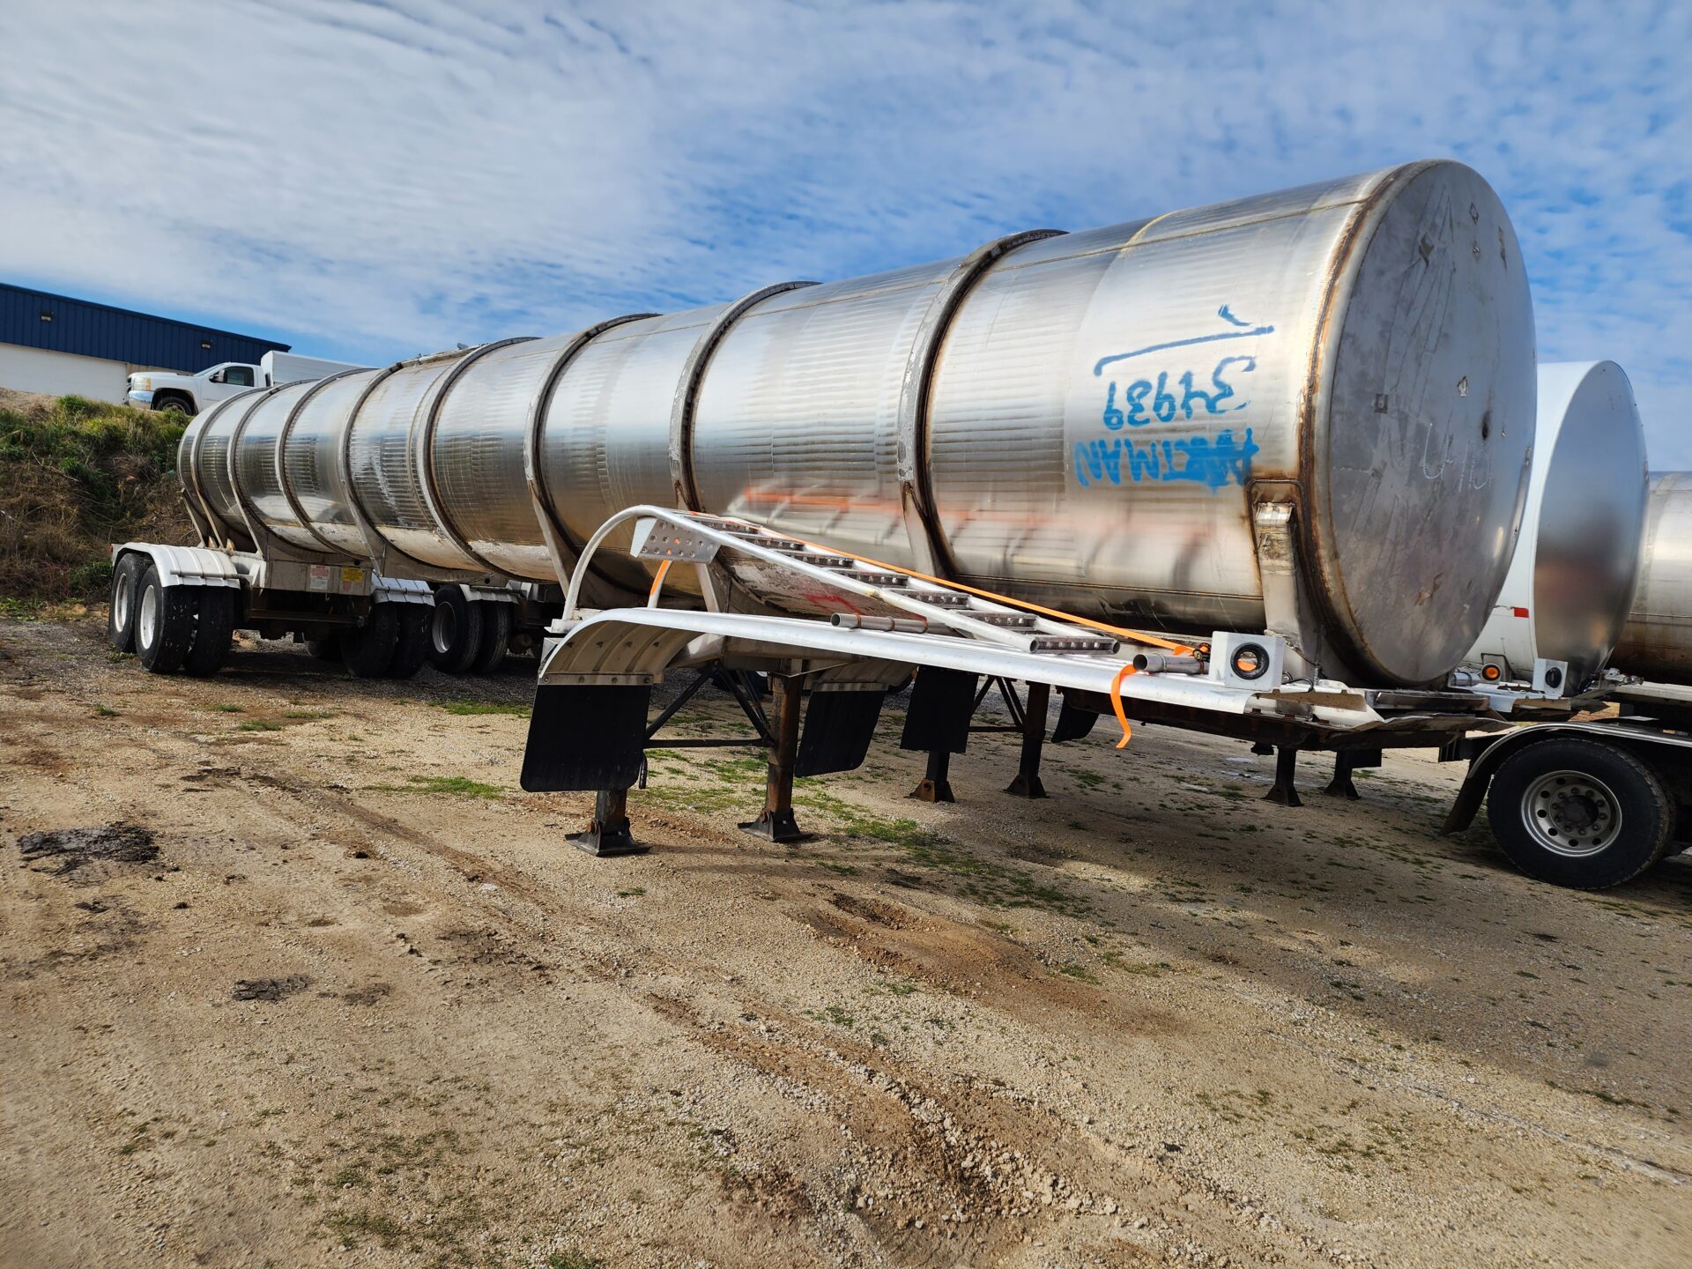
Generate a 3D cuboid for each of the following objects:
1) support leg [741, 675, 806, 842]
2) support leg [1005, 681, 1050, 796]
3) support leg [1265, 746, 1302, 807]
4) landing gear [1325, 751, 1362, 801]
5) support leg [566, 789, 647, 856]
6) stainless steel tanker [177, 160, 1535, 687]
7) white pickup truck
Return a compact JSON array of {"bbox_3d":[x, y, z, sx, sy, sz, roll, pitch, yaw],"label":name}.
[{"bbox_3d":[-0.385,0.685,6.628,0.320,0.950,0.330,2,4,-42],"label":"support leg"},{"bbox_3d":[1.482,0.779,8.872,0.280,0.970,0.290,2,4,-42],"label":"support leg"},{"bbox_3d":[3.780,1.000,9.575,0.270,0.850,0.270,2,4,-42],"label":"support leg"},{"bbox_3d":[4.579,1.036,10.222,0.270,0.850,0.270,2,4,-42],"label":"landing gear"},{"bbox_3d":[-1.205,0.663,5.894,0.320,0.900,0.340,2,4,-42],"label":"support leg"},{"bbox_3d":[-2.548,-1.274,8.314,1.732,1.732,13.283,3,4,-42],"label":"stainless steel tanker"},{"bbox_3d":[-15.658,-6.389,30.462,6.200,2.400,2.050,3,4,-33],"label":"white pickup truck"}]

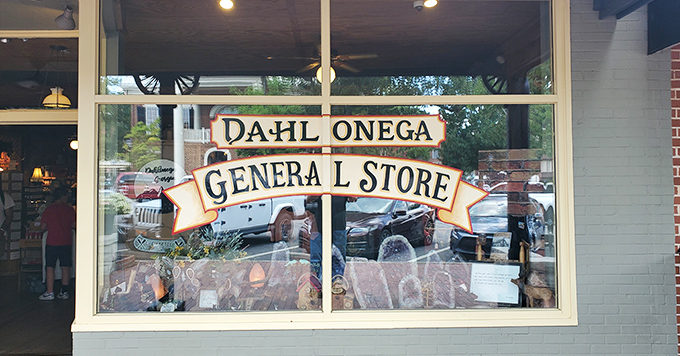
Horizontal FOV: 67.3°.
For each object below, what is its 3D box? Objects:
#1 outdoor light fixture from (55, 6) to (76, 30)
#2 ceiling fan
[{"bbox_3d":[-2.000,-1.165,3.730,0.160,0.190,0.170,1,-3,-38],"label":"outdoor light fixture"},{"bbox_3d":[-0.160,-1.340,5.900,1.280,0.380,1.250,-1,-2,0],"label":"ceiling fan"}]

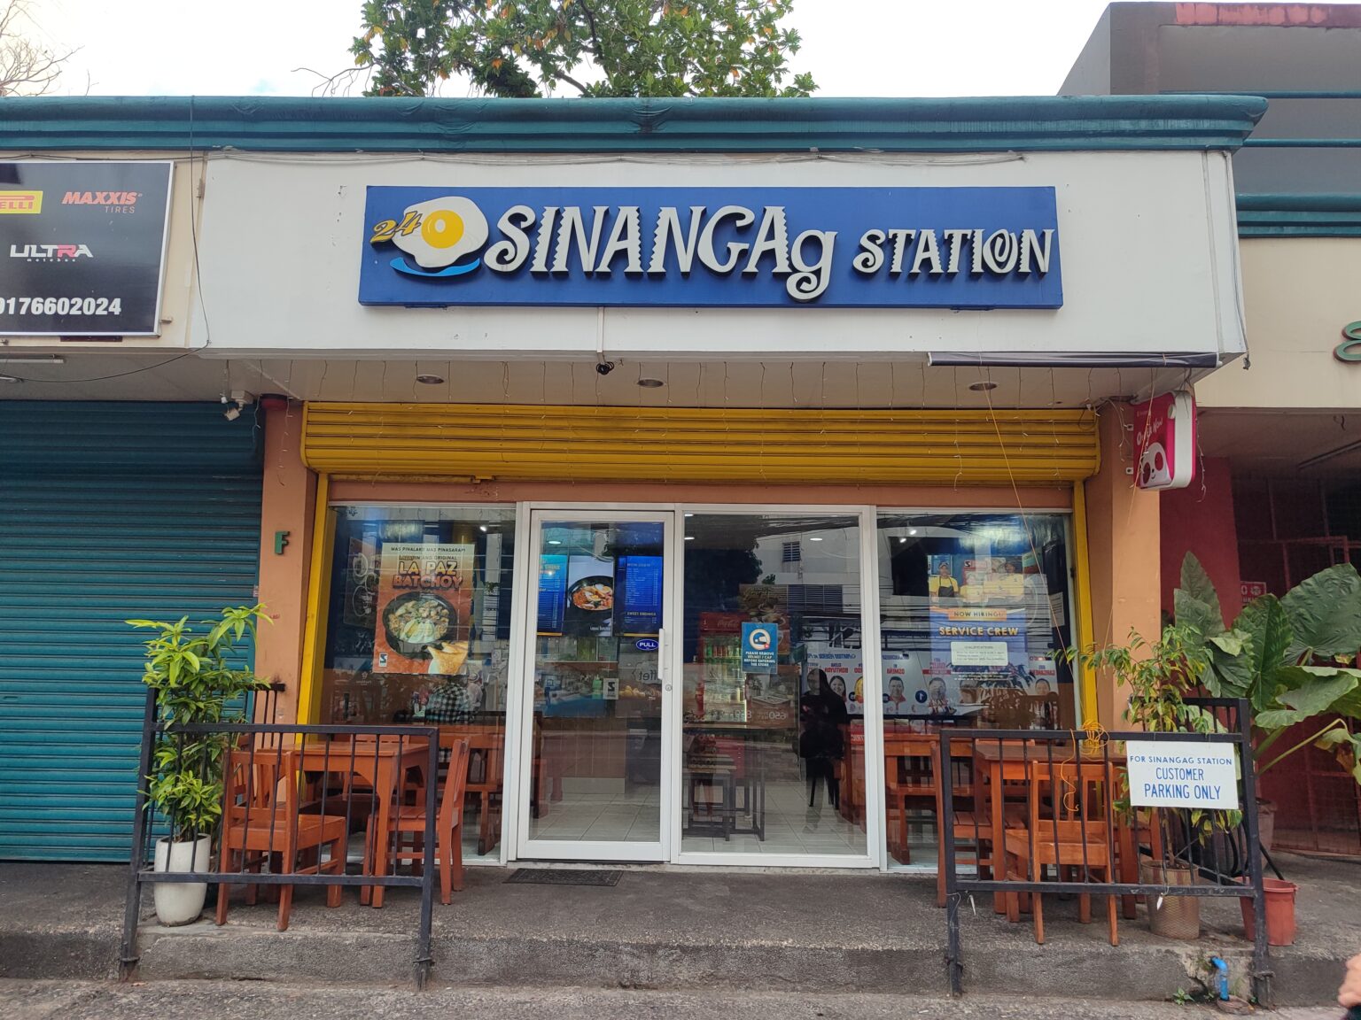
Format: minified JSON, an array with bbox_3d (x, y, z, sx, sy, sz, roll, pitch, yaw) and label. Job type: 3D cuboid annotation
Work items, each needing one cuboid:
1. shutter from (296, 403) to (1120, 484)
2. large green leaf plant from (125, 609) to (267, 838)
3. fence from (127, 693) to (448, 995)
[{"bbox_3d":[0.113,-0.406,6.064,4.807,0.409,0.323,1,-10,1],"label":"shutter"},{"bbox_3d":[-2.351,1.019,4.705,0.656,1.115,0.561,1,-10,1],"label":"large green leaf plant"},{"bbox_3d":[-1.691,1.500,4.868,1.324,1.209,1.379,1,-10,1],"label":"fence"}]

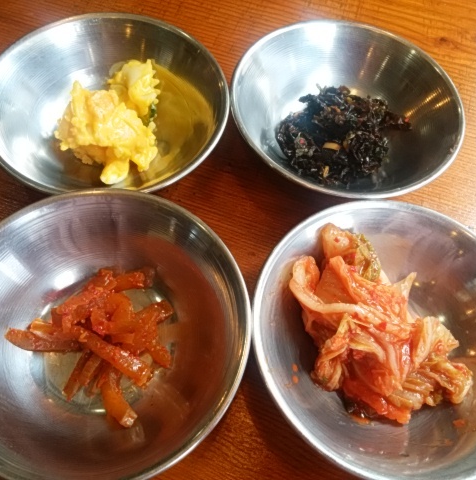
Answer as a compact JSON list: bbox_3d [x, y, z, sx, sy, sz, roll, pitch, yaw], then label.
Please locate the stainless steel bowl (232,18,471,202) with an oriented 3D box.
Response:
[{"bbox_3d":[0.054,-0.060,0.268,0.117,0.041,0.117,1,63,-3],"label":"stainless steel bowl"}]

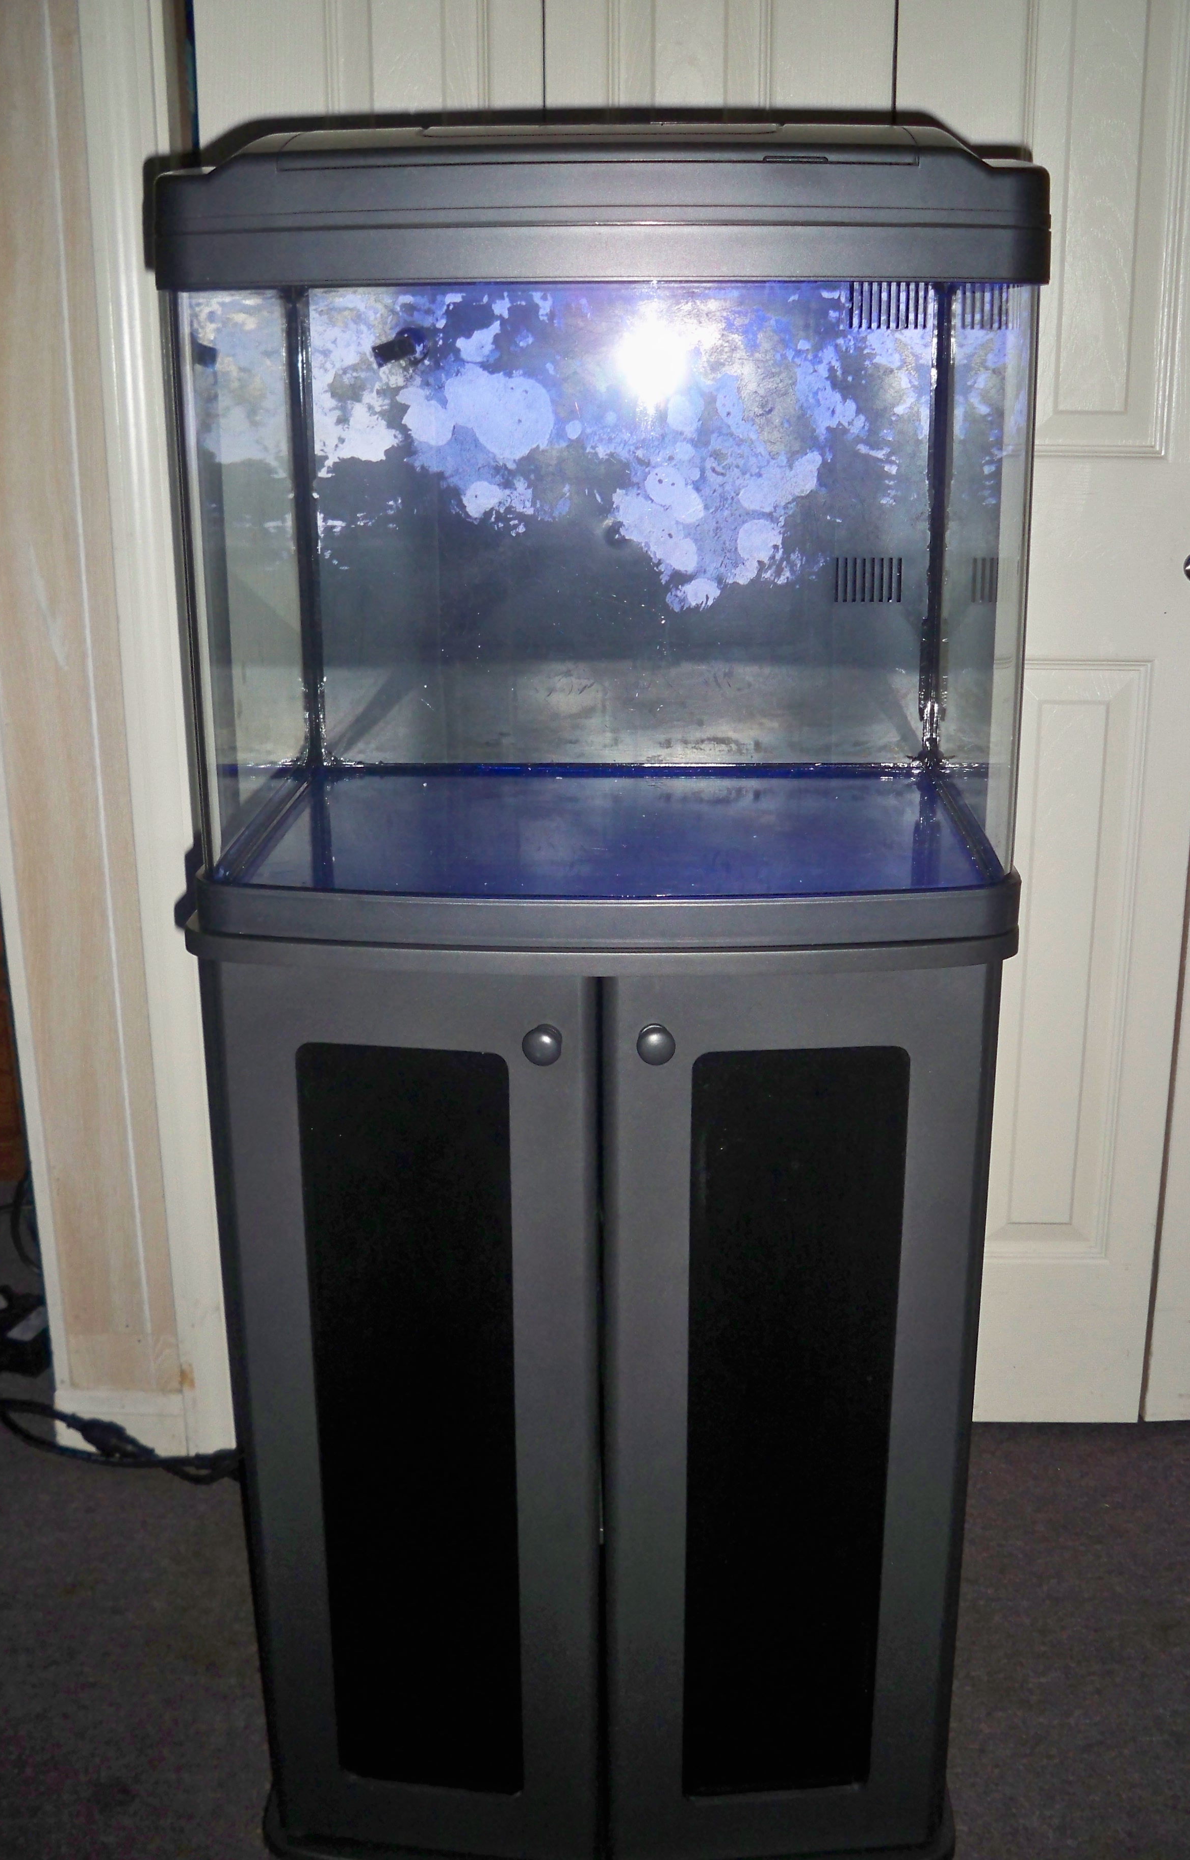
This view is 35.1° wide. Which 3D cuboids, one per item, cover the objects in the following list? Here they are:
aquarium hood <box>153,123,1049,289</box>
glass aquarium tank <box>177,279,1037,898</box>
[{"bbox_3d":[0.009,-0.484,1.266,0.527,0.111,0.455,0,16,3],"label":"aquarium hood"},{"bbox_3d":[0.011,-0.262,1.334,0.518,0.364,0.440,0,16,3],"label":"glass aquarium tank"}]

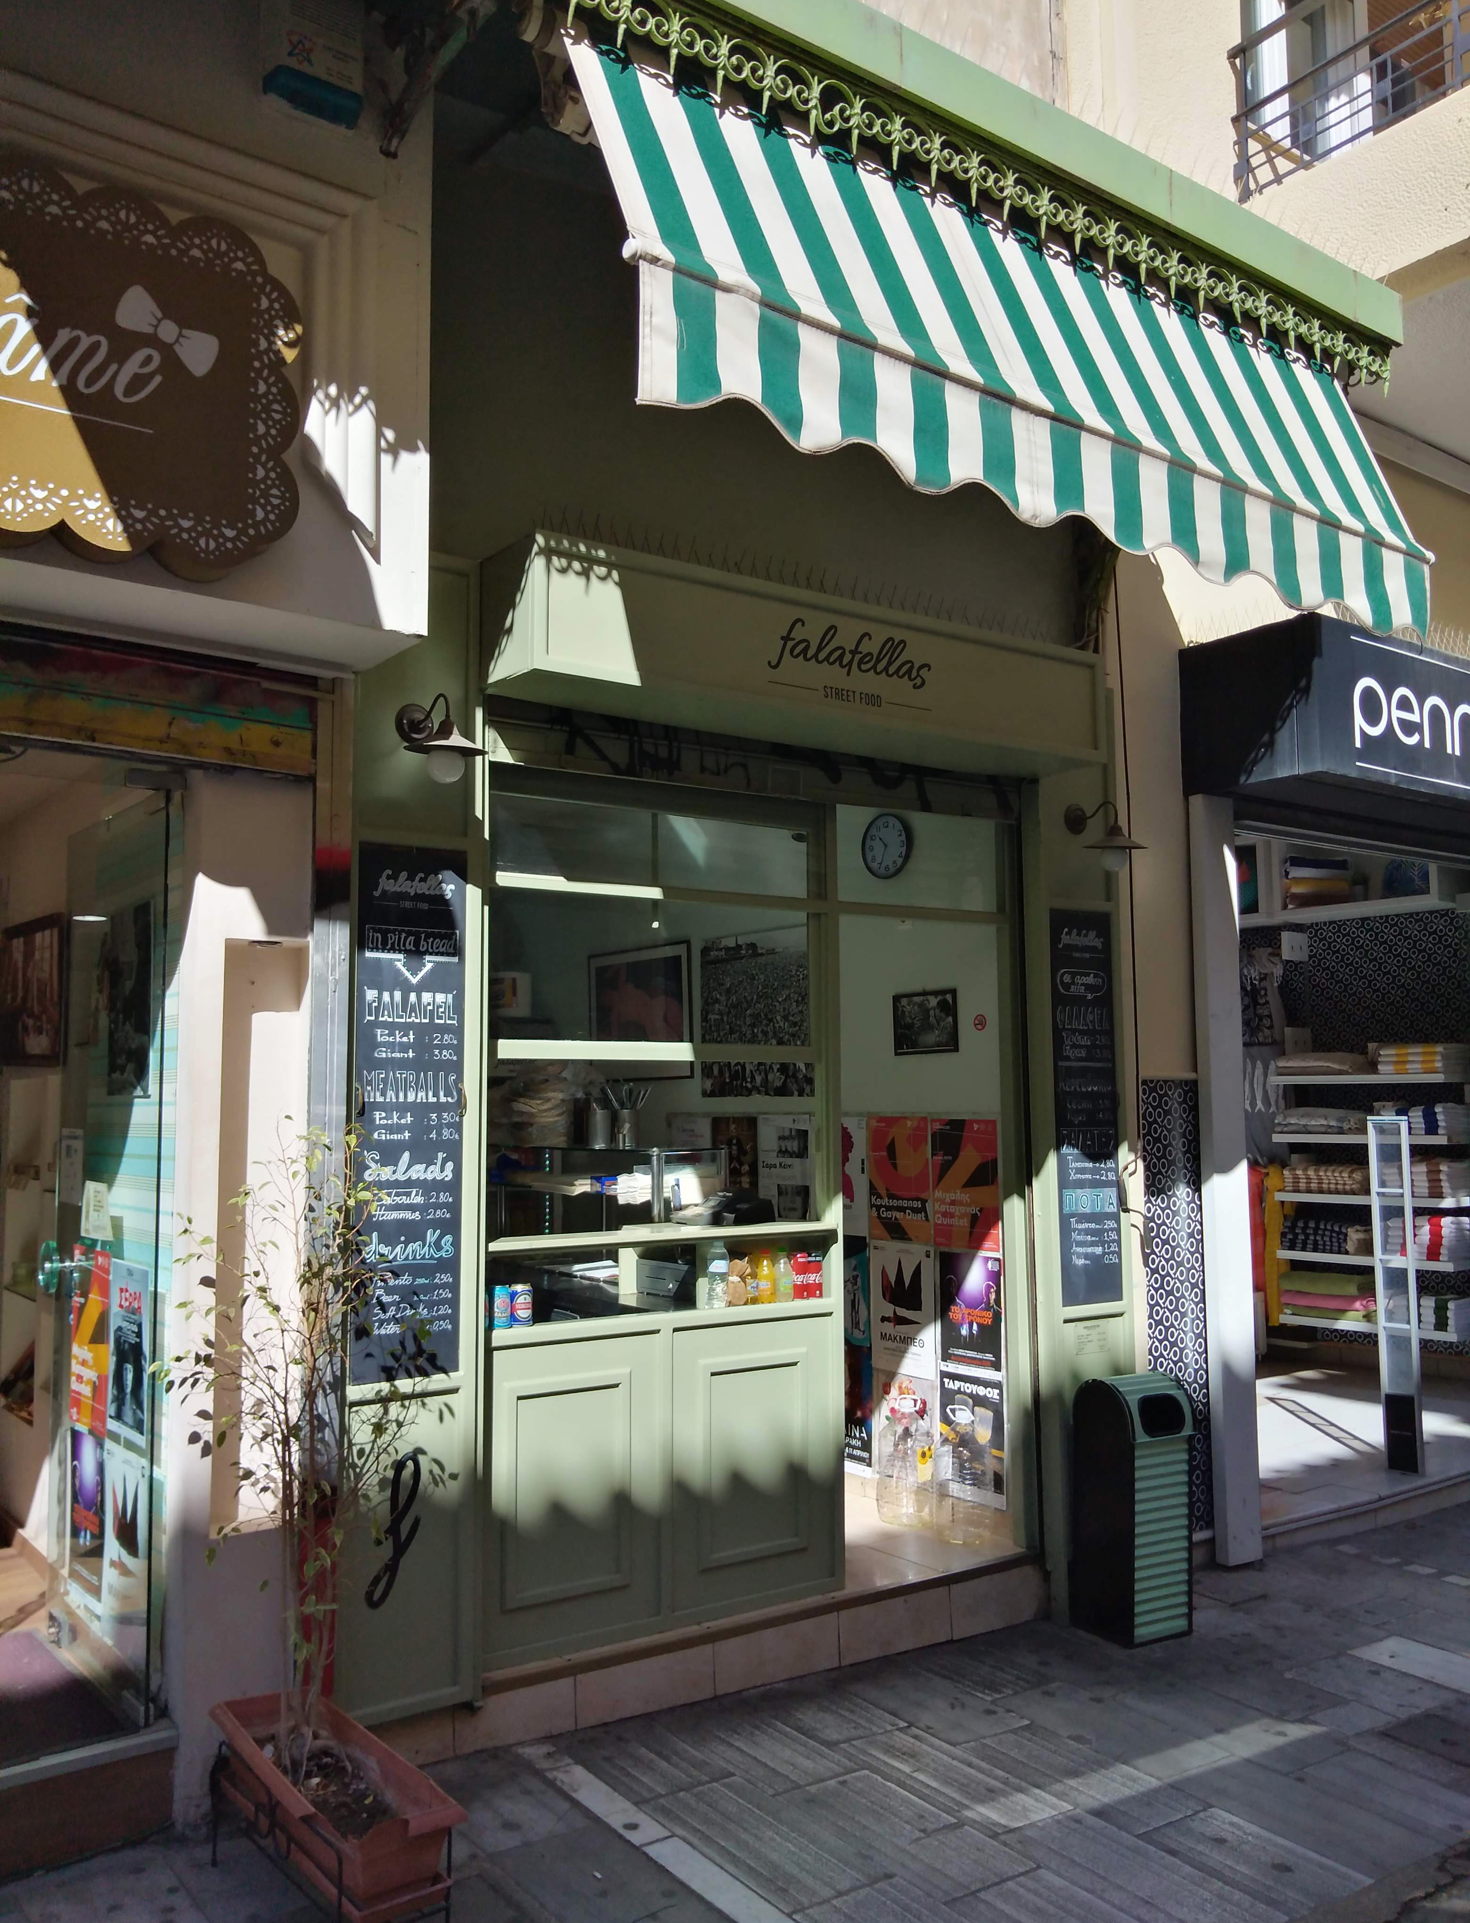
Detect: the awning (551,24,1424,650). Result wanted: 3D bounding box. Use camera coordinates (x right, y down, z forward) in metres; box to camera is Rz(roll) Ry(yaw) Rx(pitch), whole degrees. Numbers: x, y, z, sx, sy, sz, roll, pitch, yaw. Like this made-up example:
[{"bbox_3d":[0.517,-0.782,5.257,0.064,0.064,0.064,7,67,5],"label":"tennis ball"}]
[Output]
[{"bbox_3d":[0.894,-1.563,3.964,2.915,1.090,0.380,4,-7,-35],"label":"awning"}]

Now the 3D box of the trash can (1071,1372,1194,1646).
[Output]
[{"bbox_3d":[1.400,1.899,5.175,0.323,0.861,0.265,6,-8,-36],"label":"trash can"}]

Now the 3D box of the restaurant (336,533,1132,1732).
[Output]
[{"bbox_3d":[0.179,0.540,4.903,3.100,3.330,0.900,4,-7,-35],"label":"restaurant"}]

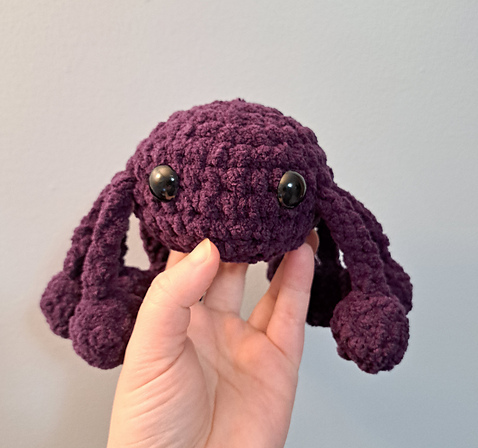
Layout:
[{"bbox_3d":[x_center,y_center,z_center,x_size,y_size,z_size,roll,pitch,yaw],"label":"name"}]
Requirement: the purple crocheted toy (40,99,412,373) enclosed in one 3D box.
[{"bbox_3d":[-0.008,0.002,0.295,0.238,0.163,0.165,2,2,1],"label":"purple crocheted toy"}]

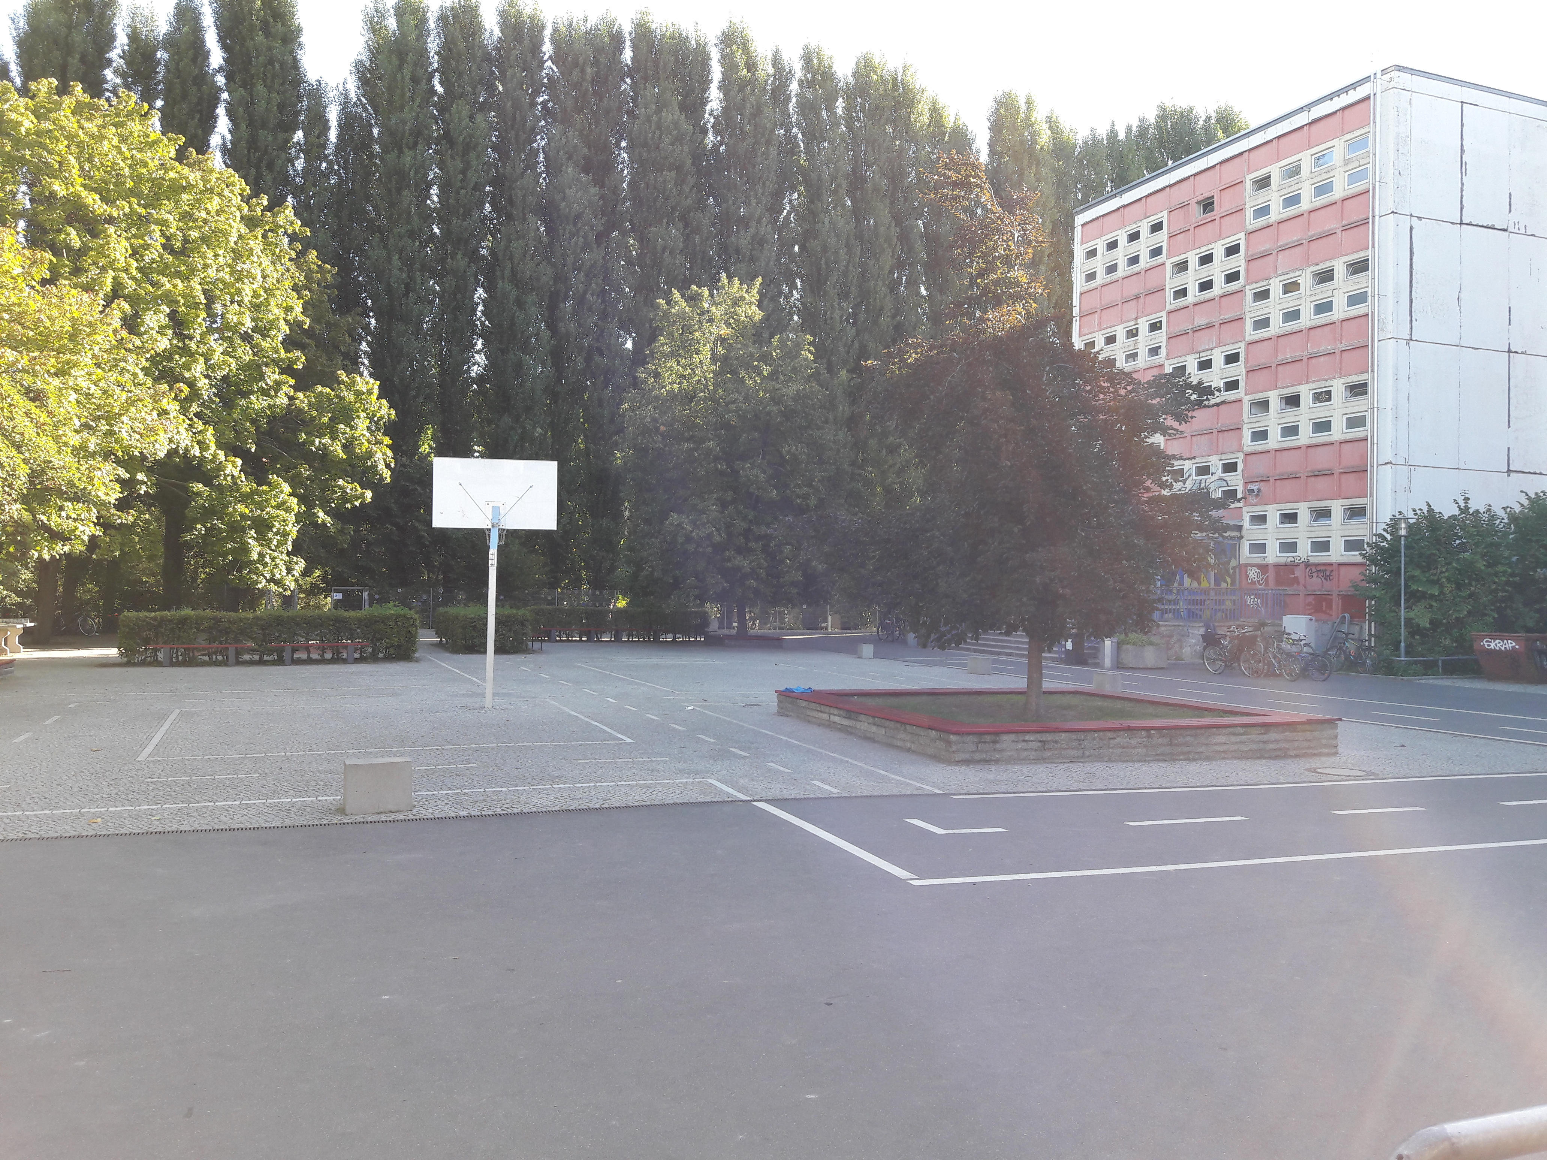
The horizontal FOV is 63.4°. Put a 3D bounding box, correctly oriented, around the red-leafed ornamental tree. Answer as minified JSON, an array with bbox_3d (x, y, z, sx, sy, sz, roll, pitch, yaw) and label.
[{"bbox_3d":[3.452,-1.889,16.281,4.450,7.310,4.450,1,0,0],"label":"red-leafed ornamental tree"}]

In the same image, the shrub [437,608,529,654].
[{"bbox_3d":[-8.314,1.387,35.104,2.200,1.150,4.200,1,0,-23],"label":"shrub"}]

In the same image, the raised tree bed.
[{"bbox_3d":[3.332,1.780,16.295,4.950,0.380,5.100,1,0,-19],"label":"raised tree bed"}]

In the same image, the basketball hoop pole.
[{"bbox_3d":[-4.131,0.380,18.399,0.120,3.030,0.140,2,-3,-12],"label":"basketball hoop pole"}]

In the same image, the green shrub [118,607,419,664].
[{"bbox_3d":[-11.519,1.292,28.895,6.300,1.170,1.250,1,0,-25],"label":"green shrub"}]

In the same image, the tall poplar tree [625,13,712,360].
[{"bbox_3d":[-4.741,-12.183,58.582,4.210,28.680,4.000,1,0,-23],"label":"tall poplar tree"}]

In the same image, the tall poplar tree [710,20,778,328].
[{"bbox_3d":[-1.273,-12.237,60.082,3.470,28.890,3.600,1,0,-23],"label":"tall poplar tree"}]

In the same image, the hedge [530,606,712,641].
[{"bbox_3d":[-5.196,1.488,41.552,6.000,1.100,1.100,1,0,-22],"label":"hedge"}]

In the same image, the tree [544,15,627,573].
[{"bbox_3d":[-8.419,-11.815,57.080,4.050,27.840,3.900,1,0,-23],"label":"tree"}]

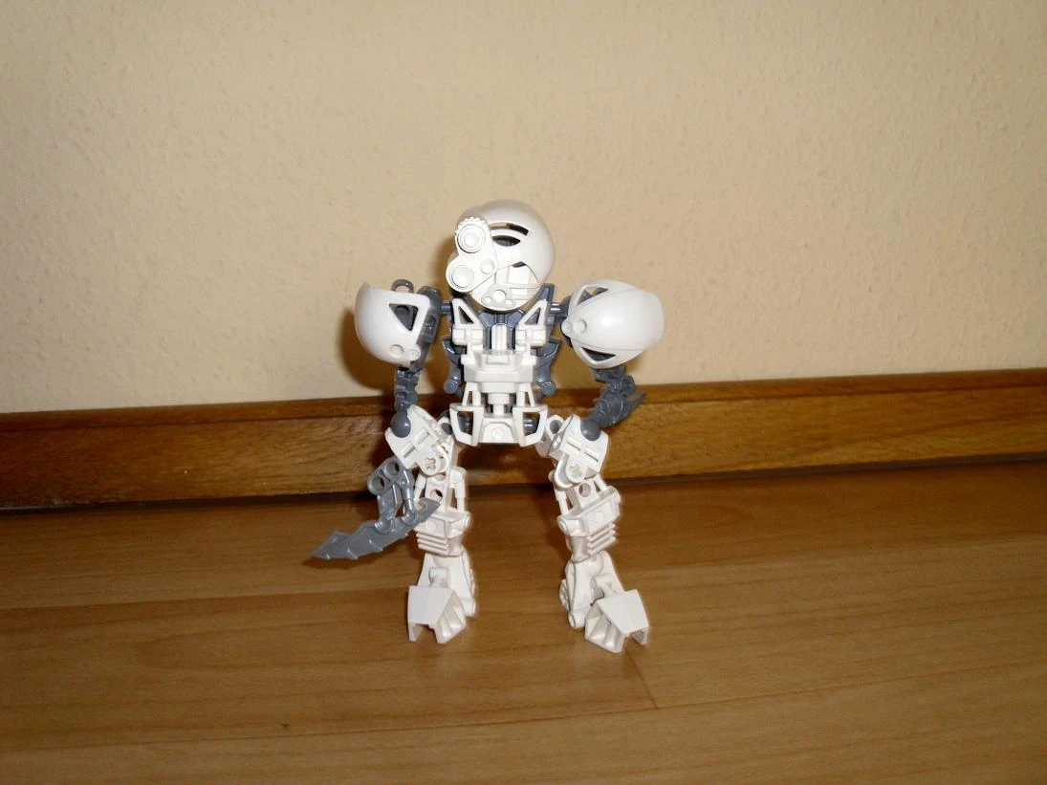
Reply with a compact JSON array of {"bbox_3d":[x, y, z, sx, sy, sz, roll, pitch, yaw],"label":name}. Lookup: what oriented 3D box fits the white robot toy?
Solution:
[{"bbox_3d":[-0.012,0.012,0.454,0.141,0.188,0.073,0,12,5],"label":"white robot toy"}]

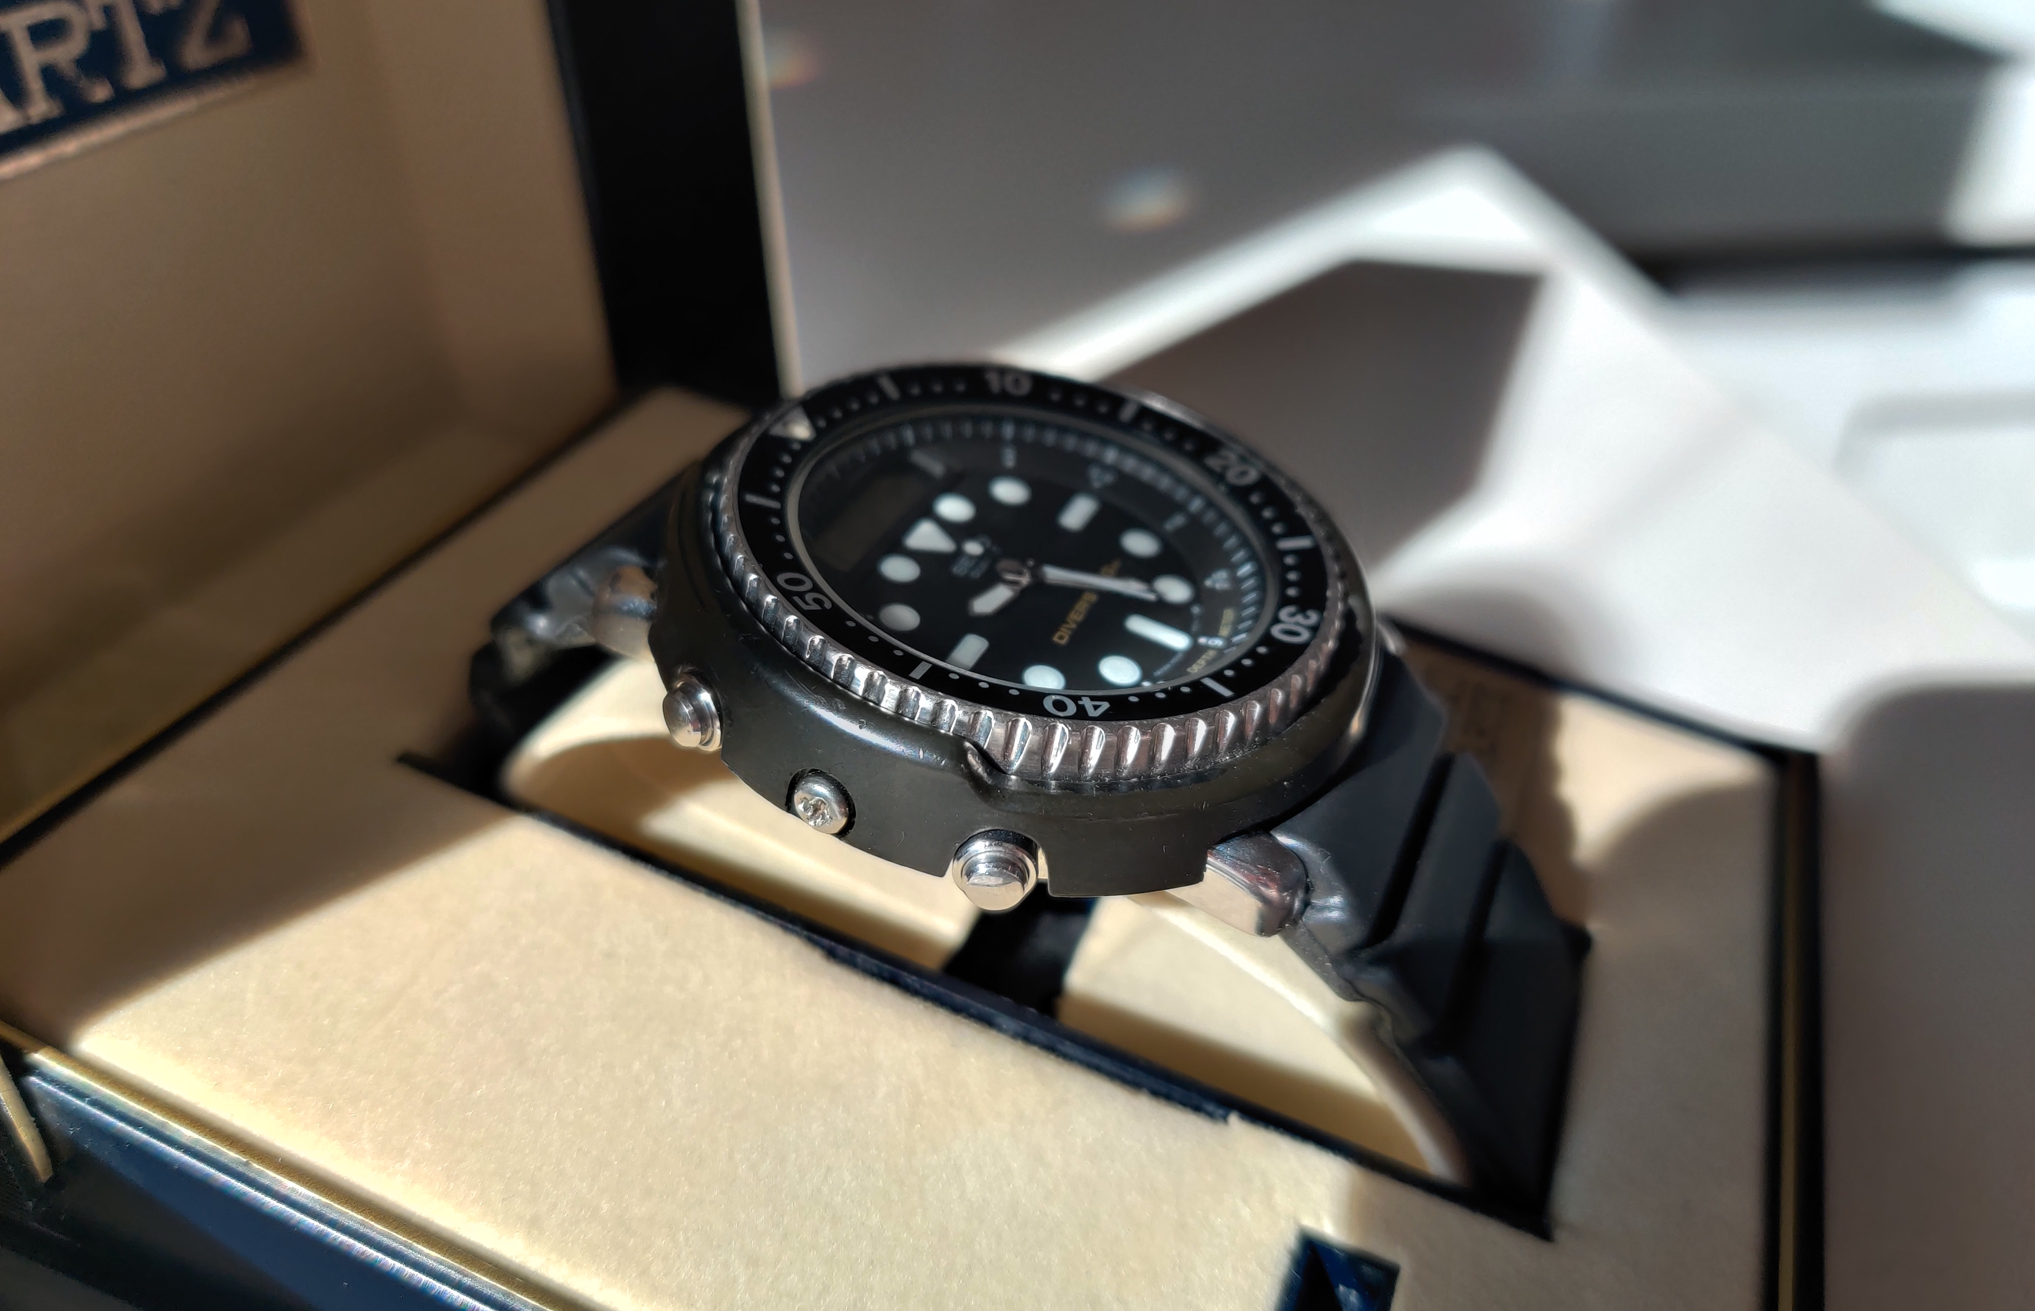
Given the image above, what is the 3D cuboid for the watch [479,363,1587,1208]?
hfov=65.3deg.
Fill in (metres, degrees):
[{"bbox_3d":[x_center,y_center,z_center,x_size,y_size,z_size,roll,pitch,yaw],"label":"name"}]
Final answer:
[{"bbox_3d":[0.001,0.010,0.113,0.081,0.045,0.048,23,39,12],"label":"watch"}]

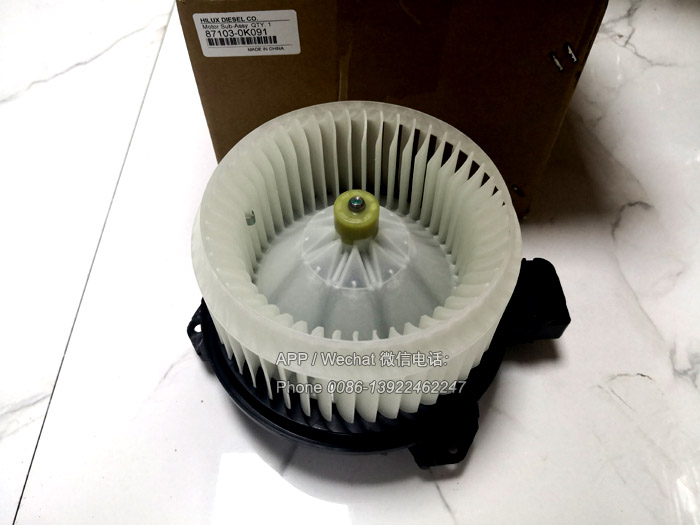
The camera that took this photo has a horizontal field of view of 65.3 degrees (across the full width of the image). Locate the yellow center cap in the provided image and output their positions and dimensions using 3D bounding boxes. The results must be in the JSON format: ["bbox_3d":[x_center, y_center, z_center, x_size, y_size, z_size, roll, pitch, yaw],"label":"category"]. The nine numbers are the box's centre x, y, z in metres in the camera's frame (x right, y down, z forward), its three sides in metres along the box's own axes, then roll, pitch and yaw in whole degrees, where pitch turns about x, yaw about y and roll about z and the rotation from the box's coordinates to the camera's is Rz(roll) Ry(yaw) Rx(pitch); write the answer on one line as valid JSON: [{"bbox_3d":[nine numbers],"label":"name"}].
[{"bbox_3d":[0.003,-0.022,0.255,0.021,0.014,0.021,0,54,0],"label":"yellow center cap"}]

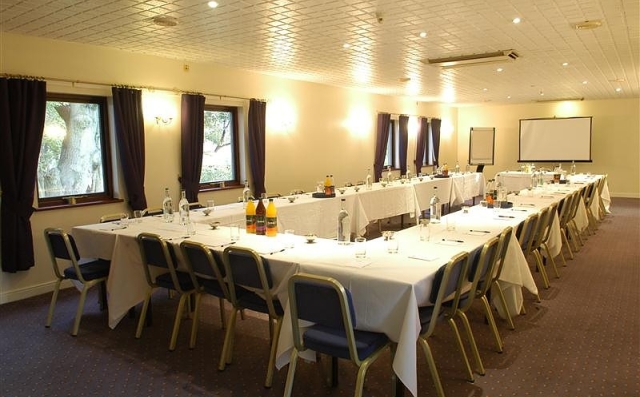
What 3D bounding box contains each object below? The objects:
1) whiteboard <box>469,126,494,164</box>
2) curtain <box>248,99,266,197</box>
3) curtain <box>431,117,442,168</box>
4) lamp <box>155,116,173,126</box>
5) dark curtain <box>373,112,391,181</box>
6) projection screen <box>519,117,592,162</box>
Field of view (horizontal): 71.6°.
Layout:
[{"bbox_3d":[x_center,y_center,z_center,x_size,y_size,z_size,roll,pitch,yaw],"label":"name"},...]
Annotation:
[{"bbox_3d":[4.673,-1.502,12.821,0.700,1.050,0.050,2,7,27],"label":"whiteboard"},{"bbox_3d":[-0.948,-0.632,6.757,0.120,1.700,0.290,4,8,37],"label":"curtain"},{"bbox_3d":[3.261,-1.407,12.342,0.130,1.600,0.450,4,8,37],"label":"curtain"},{"bbox_3d":[-1.921,-0.959,5.432,0.140,0.150,0.240,4,8,37],"label":"lamp"},{"bbox_3d":[1.364,-1.031,9.821,0.140,1.700,0.500,4,8,37],"label":"dark curtain"},{"bbox_3d":[6.362,-1.586,11.991,1.830,1.180,0.060,4,8,37],"label":"projection screen"}]

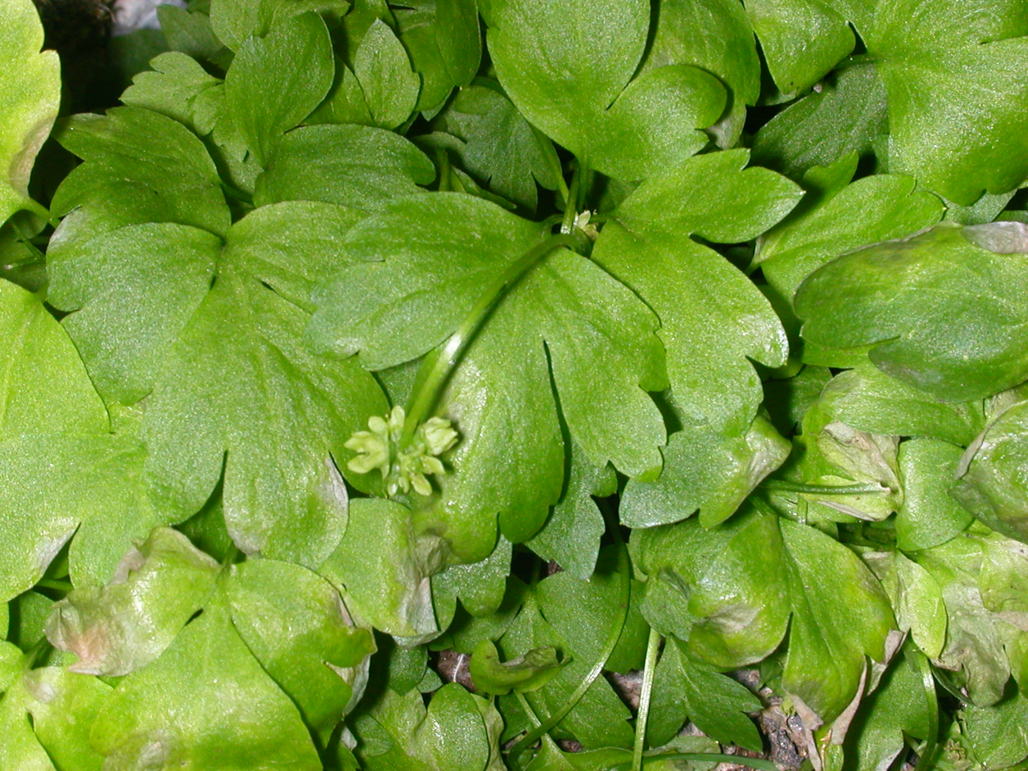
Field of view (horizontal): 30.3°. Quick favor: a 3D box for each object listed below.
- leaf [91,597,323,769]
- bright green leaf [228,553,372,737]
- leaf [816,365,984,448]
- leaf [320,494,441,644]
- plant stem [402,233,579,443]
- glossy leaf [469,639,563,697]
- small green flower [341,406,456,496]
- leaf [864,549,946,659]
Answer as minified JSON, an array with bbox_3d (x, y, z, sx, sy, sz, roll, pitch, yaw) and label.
[{"bbox_3d":[-0.029,0.028,0.178,0.021,0.018,0.004,0,22,0],"label":"leaf"},{"bbox_3d":[-0.020,0.024,0.178,0.011,0.006,0.018,-38,102,-6],"label":"bright green leaf"},{"bbox_3d":[0.040,0.002,0.198,0.017,0.009,0.004,4,26,2],"label":"leaf"},{"bbox_3d":[-0.013,0.018,0.190,0.012,0.014,0.004,0,22,0],"label":"leaf"},{"bbox_3d":[-0.002,-0.005,0.187,0.004,0.004,0.024,36,74,11],"label":"plant stem"},{"bbox_3d":[0.000,0.031,0.208,0.011,0.005,0.005,0,30,0],"label":"glossy leaf"},{"bbox_3d":[-0.011,0.006,0.180,0.011,0.007,0.007,16,32,4],"label":"small green flower"},{"bbox_3d":[0.039,0.022,0.189,0.008,0.005,0.011,-27,93,-5],"label":"leaf"}]

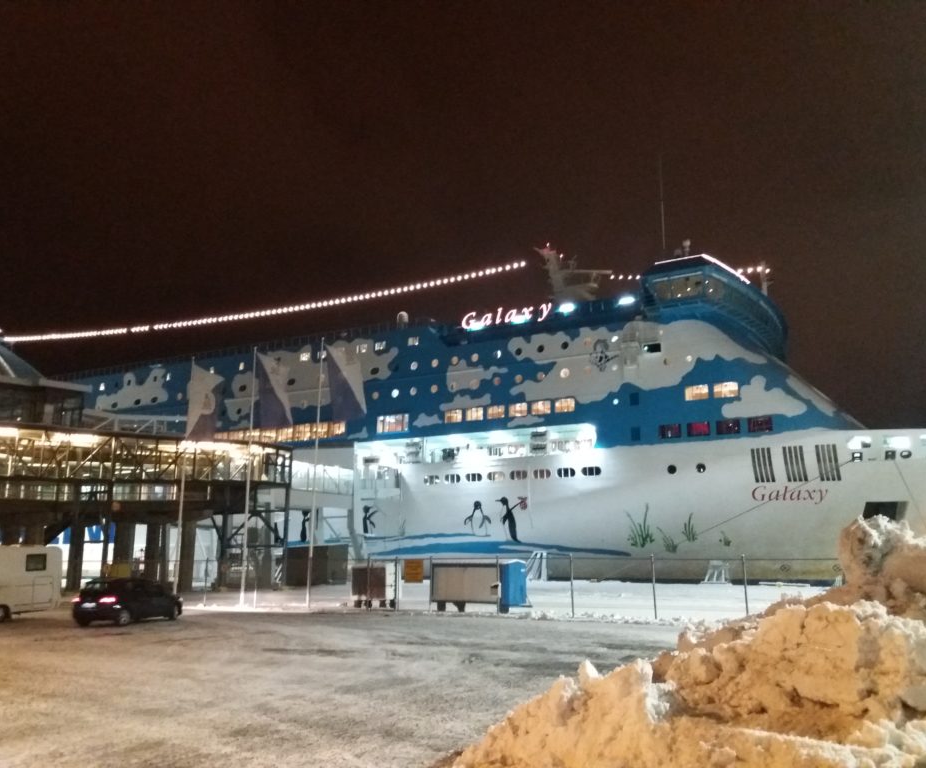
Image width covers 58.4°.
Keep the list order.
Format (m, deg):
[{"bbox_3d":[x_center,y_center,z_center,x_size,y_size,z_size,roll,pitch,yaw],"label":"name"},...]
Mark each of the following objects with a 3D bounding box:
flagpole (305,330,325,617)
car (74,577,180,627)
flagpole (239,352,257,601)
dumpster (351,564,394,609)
[{"bbox_3d":[-6.709,3.875,37.868,0.170,12.360,0.170,1,-12,0],"label":"flagpole"},{"bbox_3d":[-11.660,7.615,29.160,1.800,1.480,4.300,-3,-12,14],"label":"car"},{"bbox_3d":[-10.138,4.220,39.324,0.170,12.270,0.170,0,-12,0],"label":"flagpole"},{"bbox_3d":[-3.924,9.066,37.649,1.750,2.100,1.400,-5,-13,22],"label":"dumpster"}]

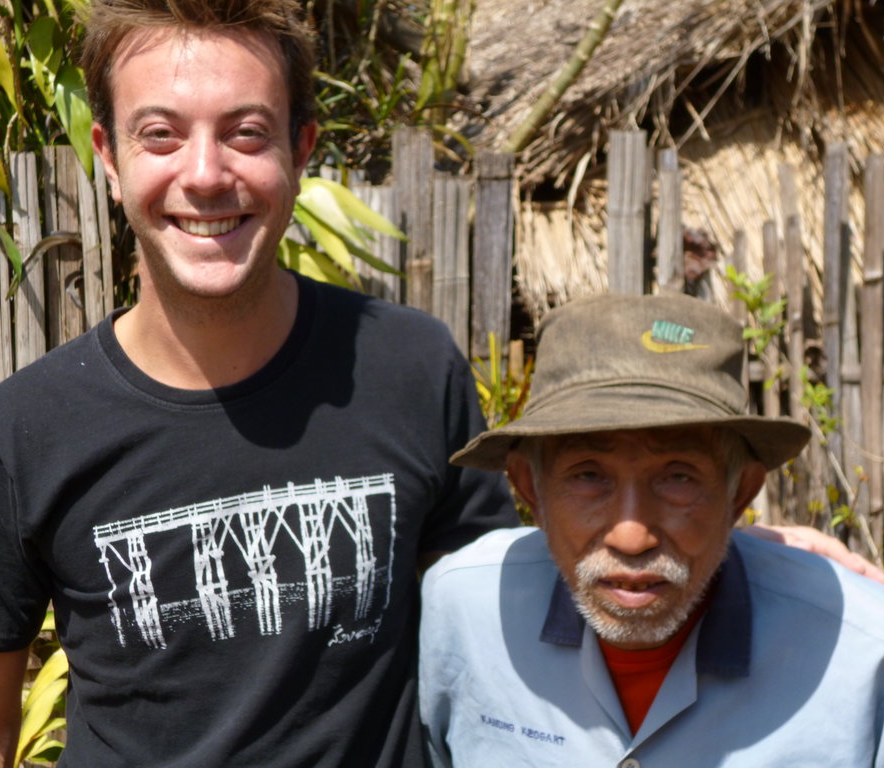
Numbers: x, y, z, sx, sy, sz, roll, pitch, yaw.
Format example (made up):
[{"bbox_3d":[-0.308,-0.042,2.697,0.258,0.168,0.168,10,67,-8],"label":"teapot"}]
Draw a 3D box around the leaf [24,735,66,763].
[{"bbox_3d":[-0.388,0.359,2.420,0.050,0.030,0.040,0,0,0],"label":"leaf"}]

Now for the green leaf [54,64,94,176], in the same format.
[{"bbox_3d":[-0.361,-0.260,2.420,0.036,0.115,0.035,-16,6,0],"label":"green leaf"}]

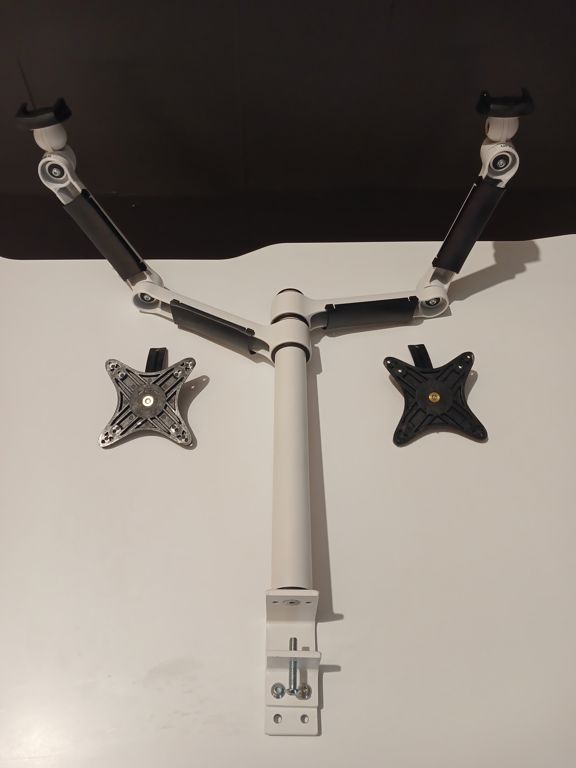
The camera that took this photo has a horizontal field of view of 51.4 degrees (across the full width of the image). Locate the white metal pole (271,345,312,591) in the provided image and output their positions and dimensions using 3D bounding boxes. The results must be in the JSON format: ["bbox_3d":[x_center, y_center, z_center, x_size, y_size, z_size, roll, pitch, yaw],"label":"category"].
[{"bbox_3d":[0.004,0.076,0.679,0.040,0.040,0.324,0,51,0],"label":"white metal pole"}]

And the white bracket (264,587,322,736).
[{"bbox_3d":[0.004,0.259,0.559,0.050,0.078,0.104,0,51,0],"label":"white bracket"}]

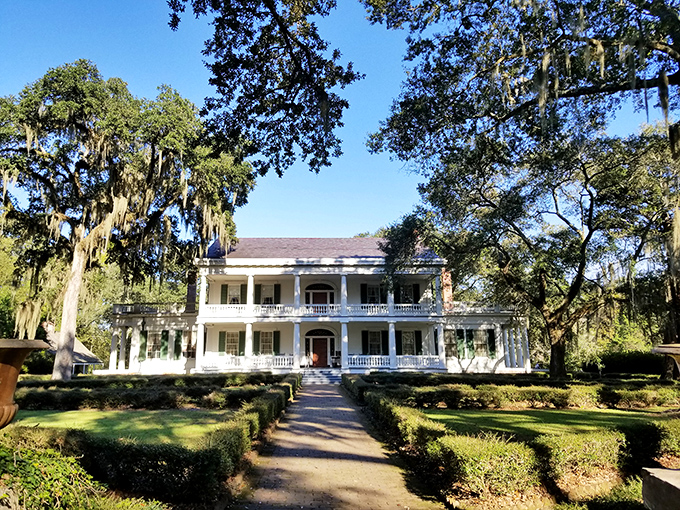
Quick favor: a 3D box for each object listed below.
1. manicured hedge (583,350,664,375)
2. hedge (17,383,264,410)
[{"bbox_3d":[28.426,11.055,52.182,8.600,2.550,2.500,0,-11,-1],"label":"manicured hedge"},{"bbox_3d":[-7.864,5.658,19.969,10.100,0.720,1.300,0,-11,-1],"label":"hedge"}]

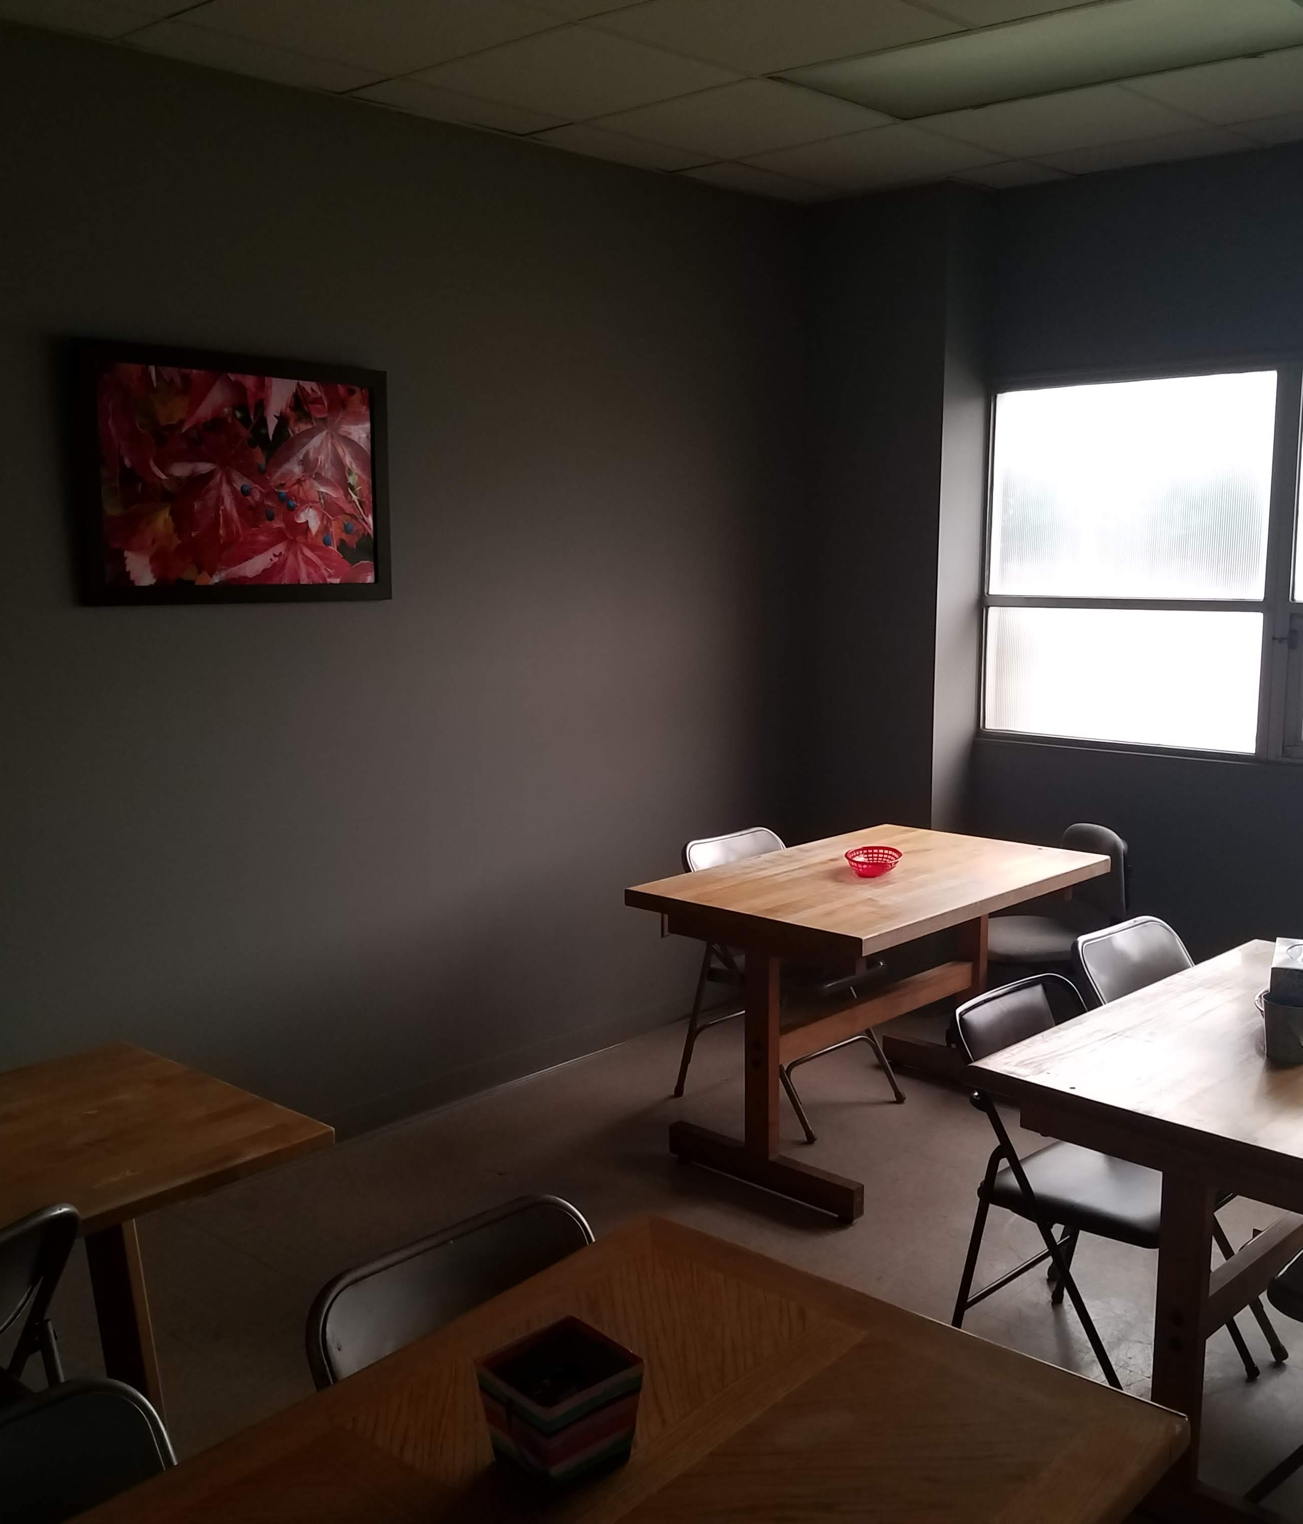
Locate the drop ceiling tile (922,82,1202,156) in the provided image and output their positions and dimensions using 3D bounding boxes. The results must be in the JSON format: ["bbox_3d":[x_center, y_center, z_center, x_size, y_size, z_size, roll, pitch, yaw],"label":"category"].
[{"bbox_3d":[1.110,-1.728,4.135,0.605,0.020,0.605,8,12,43],"label":"drop ceiling tile"}]

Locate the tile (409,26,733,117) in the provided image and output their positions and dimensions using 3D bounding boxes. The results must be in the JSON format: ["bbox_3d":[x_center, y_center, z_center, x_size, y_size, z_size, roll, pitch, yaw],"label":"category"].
[{"bbox_3d":[-0.174,-1.656,3.688,0.605,0.020,0.605,8,12,43],"label":"tile"}]

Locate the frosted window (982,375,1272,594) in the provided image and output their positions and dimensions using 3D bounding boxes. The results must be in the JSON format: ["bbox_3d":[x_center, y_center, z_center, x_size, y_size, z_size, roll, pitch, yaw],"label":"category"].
[{"bbox_3d":[1.493,-0.854,4.831,0.937,0.671,0.050,9,13,43],"label":"frosted window"}]

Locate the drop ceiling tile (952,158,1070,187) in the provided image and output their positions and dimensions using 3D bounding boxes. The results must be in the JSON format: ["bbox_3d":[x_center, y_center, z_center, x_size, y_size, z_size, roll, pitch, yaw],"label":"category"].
[{"bbox_3d":[1.116,-1.829,4.744,0.228,0.020,0.330,9,13,43],"label":"drop ceiling tile"}]

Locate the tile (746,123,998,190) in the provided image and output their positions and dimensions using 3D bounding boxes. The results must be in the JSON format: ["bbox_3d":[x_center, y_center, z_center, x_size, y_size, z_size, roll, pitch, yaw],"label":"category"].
[{"bbox_3d":[0.661,-1.790,4.540,0.605,0.020,0.605,8,12,43],"label":"tile"}]

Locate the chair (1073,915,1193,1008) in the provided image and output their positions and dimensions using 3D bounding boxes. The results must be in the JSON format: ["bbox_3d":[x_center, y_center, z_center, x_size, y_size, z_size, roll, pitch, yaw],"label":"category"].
[{"bbox_3d":[1.216,0.764,3.294,0.530,0.770,0.480,9,13,43],"label":"chair"}]

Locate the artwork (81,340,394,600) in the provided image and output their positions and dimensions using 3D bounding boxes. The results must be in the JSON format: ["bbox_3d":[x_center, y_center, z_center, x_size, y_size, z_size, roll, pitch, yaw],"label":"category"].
[{"bbox_3d":[-0.991,-0.683,3.704,0.030,0.587,0.851,9,13,43],"label":"artwork"}]

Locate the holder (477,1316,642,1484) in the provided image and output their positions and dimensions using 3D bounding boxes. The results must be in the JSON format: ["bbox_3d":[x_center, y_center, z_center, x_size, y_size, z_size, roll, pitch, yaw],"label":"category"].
[{"bbox_3d":[-0.092,0.662,1.554,0.123,0.108,0.123,-8,12,-42],"label":"holder"}]

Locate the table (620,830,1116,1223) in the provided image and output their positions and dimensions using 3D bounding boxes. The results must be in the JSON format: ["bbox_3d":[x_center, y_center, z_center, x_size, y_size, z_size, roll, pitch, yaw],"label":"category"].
[{"bbox_3d":[0.619,0.666,4.222,0.735,0.735,1.190,8,12,41],"label":"table"}]

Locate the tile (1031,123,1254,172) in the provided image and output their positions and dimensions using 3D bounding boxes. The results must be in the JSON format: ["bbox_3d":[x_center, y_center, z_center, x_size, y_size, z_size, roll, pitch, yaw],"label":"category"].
[{"bbox_3d":[1.418,-1.777,4.445,0.605,0.020,0.275,8,12,43],"label":"tile"}]

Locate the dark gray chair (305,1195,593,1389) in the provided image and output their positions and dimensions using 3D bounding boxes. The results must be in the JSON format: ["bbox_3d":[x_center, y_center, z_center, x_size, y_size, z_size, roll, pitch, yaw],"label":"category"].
[{"bbox_3d":[-0.114,1.018,1.903,0.510,0.760,0.460,8,12,43],"label":"dark gray chair"}]

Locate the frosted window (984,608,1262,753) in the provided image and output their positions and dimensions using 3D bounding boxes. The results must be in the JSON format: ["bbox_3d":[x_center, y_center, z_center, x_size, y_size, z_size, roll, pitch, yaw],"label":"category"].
[{"bbox_3d":[1.496,-0.275,4.926,0.942,0.424,0.050,9,13,43],"label":"frosted window"}]

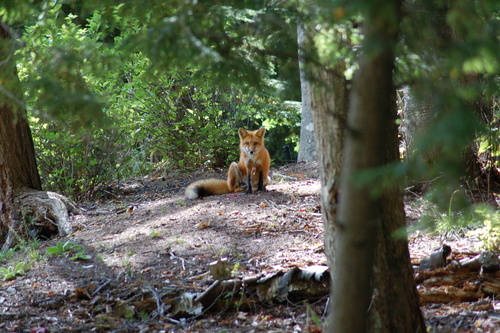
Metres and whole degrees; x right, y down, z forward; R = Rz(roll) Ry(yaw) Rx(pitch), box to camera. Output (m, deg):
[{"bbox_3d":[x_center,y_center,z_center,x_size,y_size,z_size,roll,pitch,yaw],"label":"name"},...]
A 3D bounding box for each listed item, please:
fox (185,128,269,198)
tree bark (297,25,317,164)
[{"bbox_3d":[-0.175,-0.023,32.300,0.630,0.520,0.450,0,2,-12],"label":"fox"},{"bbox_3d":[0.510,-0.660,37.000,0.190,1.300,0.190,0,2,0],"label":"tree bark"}]

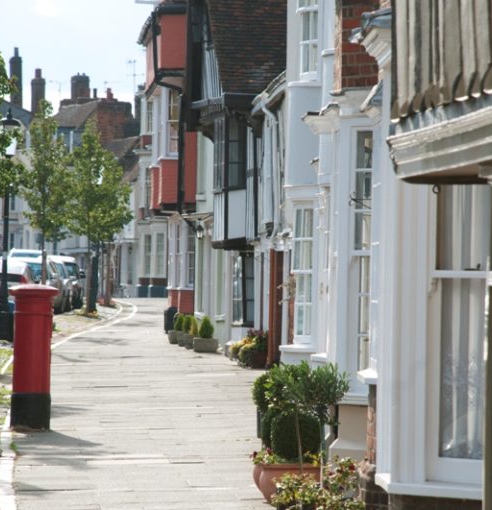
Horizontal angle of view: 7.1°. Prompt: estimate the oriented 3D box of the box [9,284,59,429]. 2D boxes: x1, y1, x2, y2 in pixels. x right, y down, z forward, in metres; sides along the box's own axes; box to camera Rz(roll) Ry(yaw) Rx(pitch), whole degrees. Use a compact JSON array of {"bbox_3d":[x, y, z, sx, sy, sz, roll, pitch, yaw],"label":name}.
[{"bbox_3d":[-2.248,1.086,42.200,0.530,1.530,0.530,1,0,3],"label":"box"}]

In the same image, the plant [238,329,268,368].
[{"bbox_3d":[0.109,1.450,61.800,0.480,0.620,0.480,1,0,0],"label":"plant"}]

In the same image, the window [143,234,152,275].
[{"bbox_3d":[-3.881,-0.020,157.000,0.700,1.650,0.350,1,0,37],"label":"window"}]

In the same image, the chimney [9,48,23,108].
[{"bbox_3d":[-10.298,-7.975,178.000,0.580,2.650,0.620,1,0,17],"label":"chimney"}]

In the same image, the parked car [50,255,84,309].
[{"bbox_3d":[-5.606,0.788,118.500,1.780,1.520,4.300,1,0,2],"label":"parked car"}]

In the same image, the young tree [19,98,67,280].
[{"bbox_3d":[-4.831,-1.024,96.000,1.250,5.500,1.250,1,0,0],"label":"young tree"}]

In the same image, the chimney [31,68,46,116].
[{"bbox_3d":[-9.218,-7.219,177.000,0.660,2.150,0.660,1,0,17],"label":"chimney"}]

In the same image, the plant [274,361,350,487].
[{"bbox_3d":[0.456,1.251,27.300,0.530,1.040,0.530,1,0,0],"label":"plant"}]

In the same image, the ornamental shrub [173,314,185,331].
[{"bbox_3d":[-1.270,1.279,75.500,0.240,0.320,0.240,1,0,0],"label":"ornamental shrub"}]

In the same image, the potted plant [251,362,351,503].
[{"bbox_3d":[0.405,1.319,29.600,0.740,1.050,0.680,1,0,0],"label":"potted plant"}]

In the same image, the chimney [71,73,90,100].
[{"bbox_3d":[-7.602,-7.739,183.000,0.880,1.280,0.850,1,0,18],"label":"chimney"}]

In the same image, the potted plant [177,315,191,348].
[{"bbox_3d":[-1.139,1.413,73.800,0.360,0.620,0.360,1,0,0],"label":"potted plant"}]

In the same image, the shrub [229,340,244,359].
[{"bbox_3d":[-0.154,1.514,64.500,0.280,0.330,0.280,1,0,17],"label":"shrub"}]

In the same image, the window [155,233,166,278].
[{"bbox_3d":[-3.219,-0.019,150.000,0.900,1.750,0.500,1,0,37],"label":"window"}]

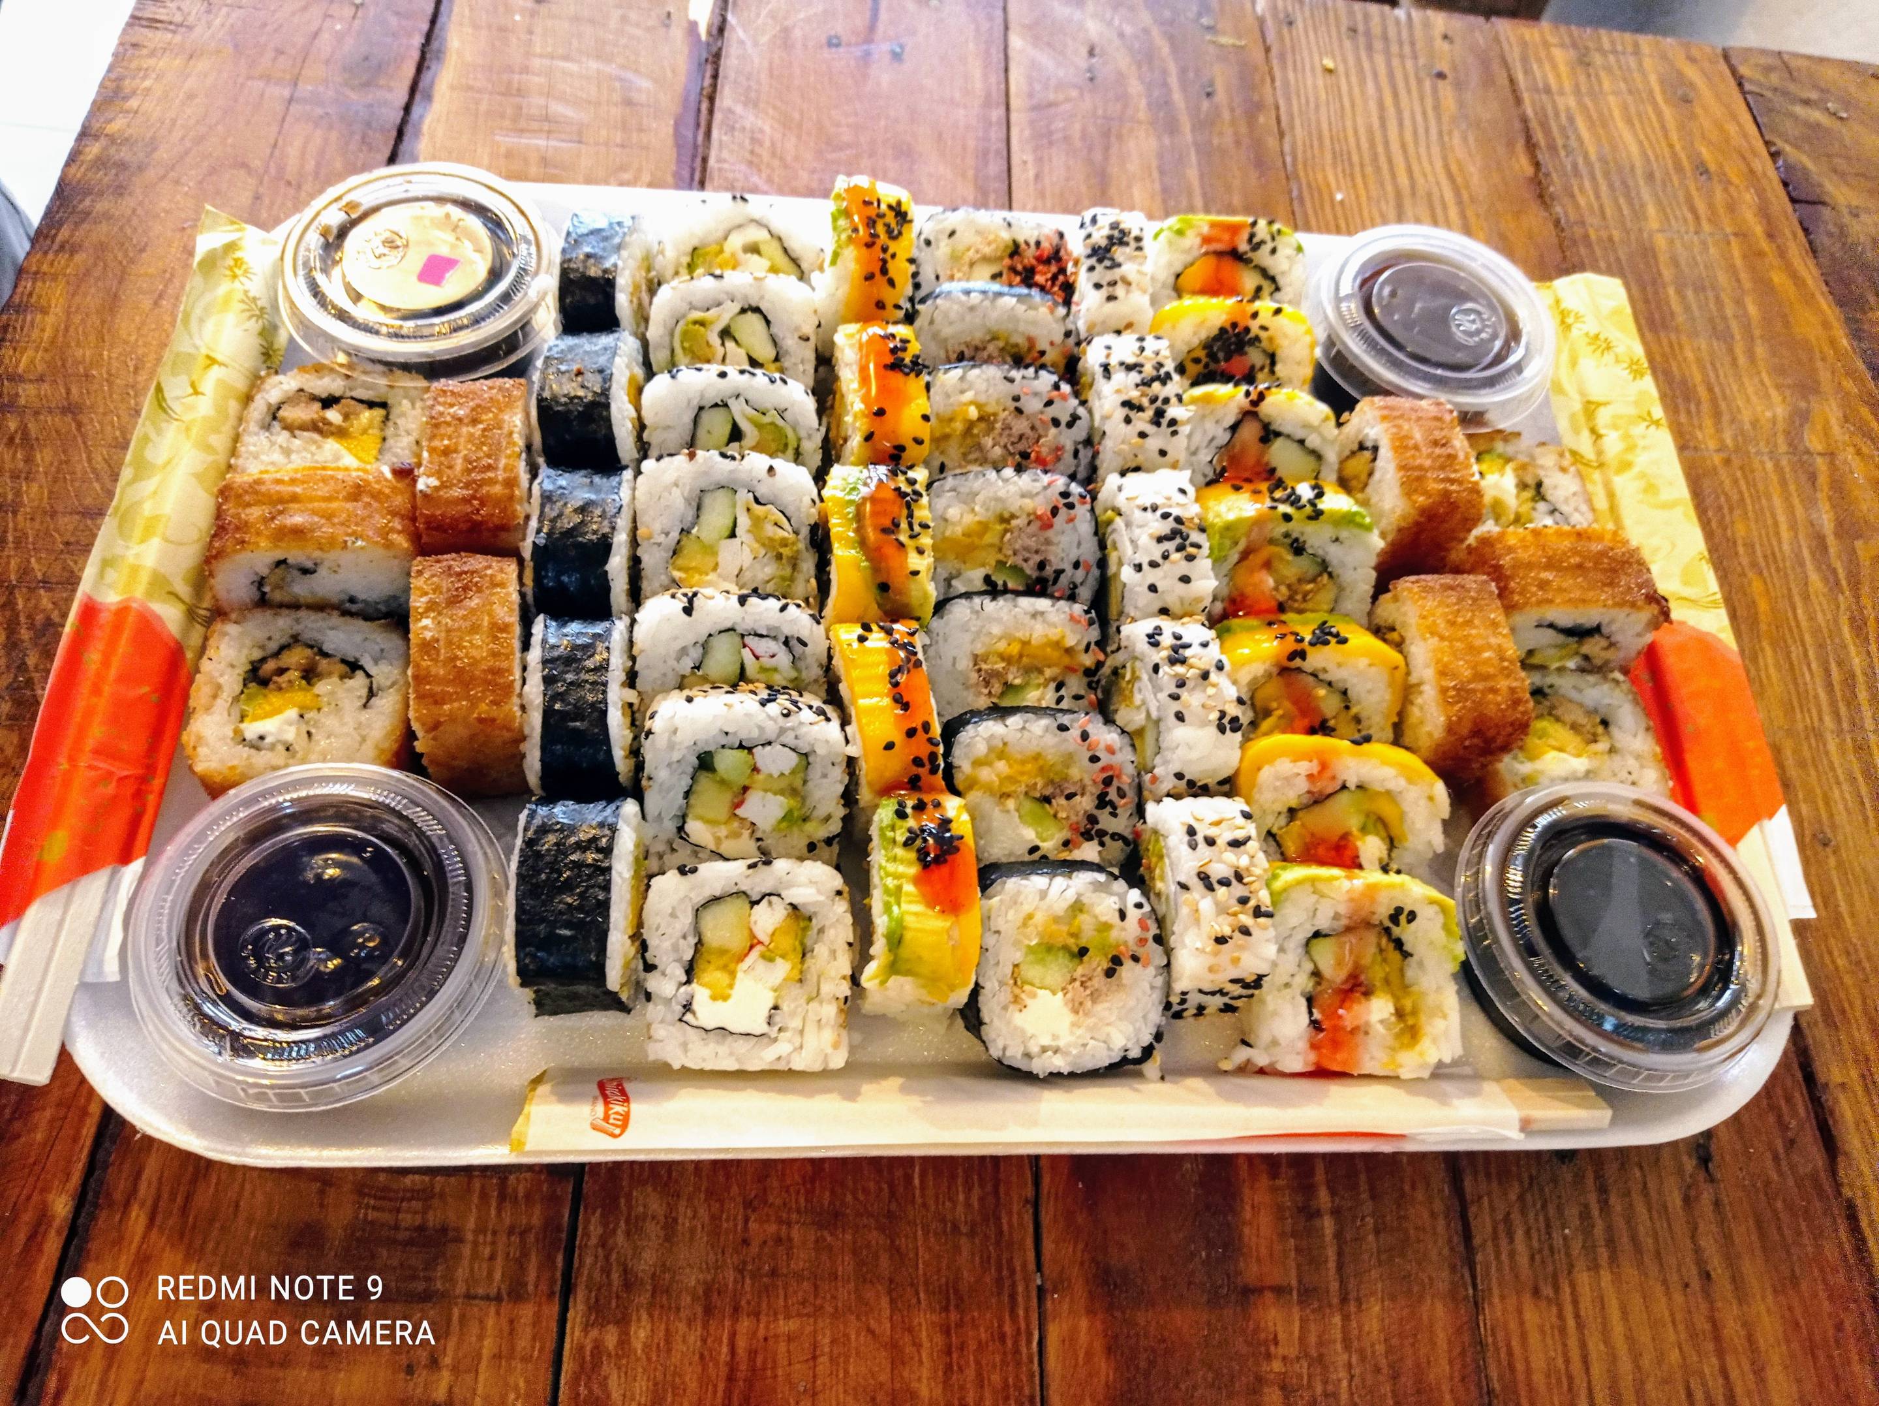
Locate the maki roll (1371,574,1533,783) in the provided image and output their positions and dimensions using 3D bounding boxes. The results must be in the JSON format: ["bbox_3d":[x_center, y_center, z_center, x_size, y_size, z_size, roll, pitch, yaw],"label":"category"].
[{"bbox_3d":[0.114,-0.005,0.338,0.022,0.042,0.043,0,59,-4],"label":"maki roll"}]

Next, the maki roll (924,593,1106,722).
[{"bbox_3d":[0.017,-0.006,0.348,0.038,0.021,0.037,1,98,-7],"label":"maki roll"}]

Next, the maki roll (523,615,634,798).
[{"bbox_3d":[-0.078,0.004,0.329,0.020,0.038,0.041,3,59,-10],"label":"maki roll"}]

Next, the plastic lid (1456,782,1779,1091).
[{"bbox_3d":[0.143,0.054,0.334,0.068,0.029,0.068,1,59,-7],"label":"plastic lid"}]

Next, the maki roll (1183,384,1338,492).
[{"bbox_3d":[0.082,-0.065,0.392,0.038,0.037,0.021,1,17,-7],"label":"maki roll"}]

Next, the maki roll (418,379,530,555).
[{"bbox_3d":[-0.108,-0.050,0.355,0.023,0.041,0.043,1,59,-7],"label":"maki roll"}]

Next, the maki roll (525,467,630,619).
[{"bbox_3d":[-0.080,-0.032,0.335,0.019,0.038,0.037,1,58,-6],"label":"maki roll"}]

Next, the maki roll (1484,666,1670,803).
[{"bbox_3d":[0.146,0.007,0.355,0.039,0.021,0.037,0,101,-8],"label":"maki roll"}]

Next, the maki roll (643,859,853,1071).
[{"bbox_3d":[-0.038,0.052,0.305,0.040,0.021,0.038,1,95,-7],"label":"maki roll"}]

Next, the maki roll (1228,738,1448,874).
[{"bbox_3d":[0.088,0.026,0.336,0.040,0.036,0.021,2,15,-7],"label":"maki roll"}]

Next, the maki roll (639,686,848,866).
[{"bbox_3d":[-0.041,0.019,0.319,0.041,0.024,0.041,1,102,-7],"label":"maki roll"}]

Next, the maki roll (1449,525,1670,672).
[{"bbox_3d":[0.150,-0.021,0.374,0.044,0.041,0.025,-3,57,-10],"label":"maki roll"}]

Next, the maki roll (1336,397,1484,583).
[{"bbox_3d":[0.121,-0.055,0.391,0.021,0.038,0.039,3,58,-6],"label":"maki roll"}]

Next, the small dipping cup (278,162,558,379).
[{"bbox_3d":[-0.133,-0.107,0.393,0.065,0.028,0.065,2,58,-7],"label":"small dipping cup"}]

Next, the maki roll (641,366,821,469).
[{"bbox_3d":[-0.048,-0.057,0.352,0.039,0.039,0.021,1,18,-6],"label":"maki roll"}]

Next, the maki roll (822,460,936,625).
[{"bbox_3d":[-0.015,-0.038,0.362,0.021,0.036,0.037,-2,59,-9],"label":"maki roll"}]

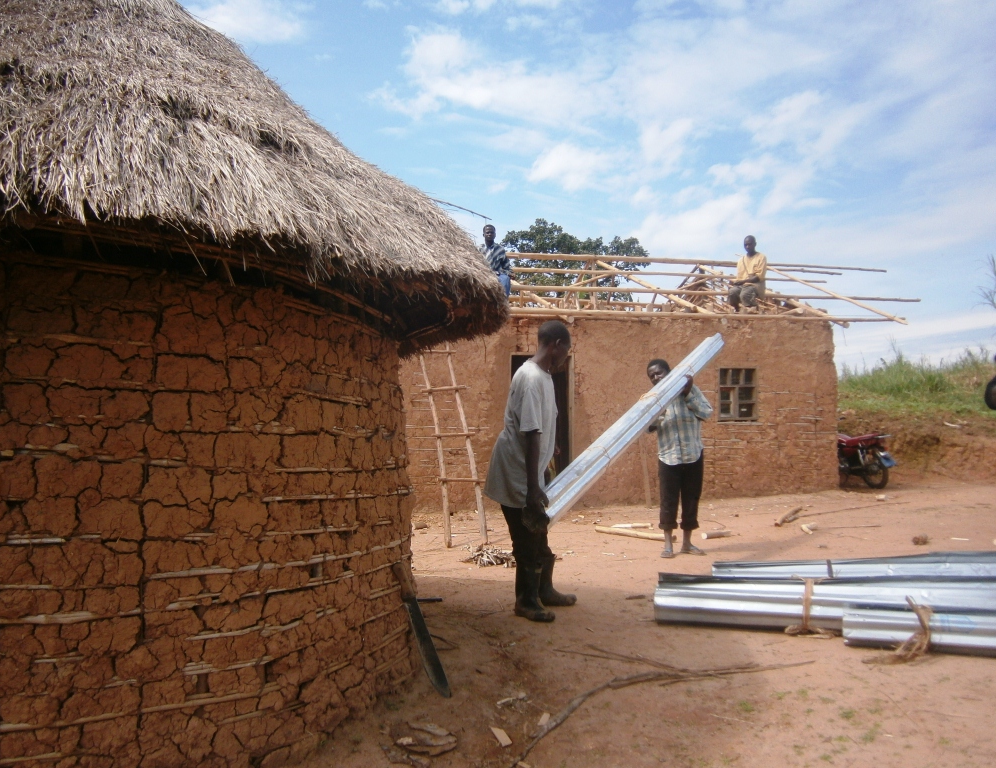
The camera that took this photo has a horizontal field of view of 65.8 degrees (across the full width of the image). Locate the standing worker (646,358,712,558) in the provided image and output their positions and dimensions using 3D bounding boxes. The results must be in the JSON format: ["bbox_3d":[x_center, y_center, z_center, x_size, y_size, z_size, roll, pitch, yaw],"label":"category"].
[{"bbox_3d":[1.522,0.612,6.450,0.540,1.650,0.420,0,-4,10],"label":"standing worker"}]

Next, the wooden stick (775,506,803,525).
[{"bbox_3d":[3.289,1.490,8.675,0.110,0.090,1.160,-2,-1,33],"label":"wooden stick"}]

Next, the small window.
[{"bbox_3d":[3.399,0.149,10.900,0.580,0.740,0.100,1,-4,-11],"label":"small window"}]

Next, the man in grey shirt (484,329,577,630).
[{"bbox_3d":[0.186,0.492,4.400,0.520,1.660,0.500,1,-4,-5],"label":"man in grey shirt"}]

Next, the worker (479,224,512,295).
[{"bbox_3d":[-0.067,-1.568,10.350,0.500,1.140,0.600,1,-4,-5],"label":"worker"}]

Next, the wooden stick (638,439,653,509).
[{"bbox_3d":[1.993,1.144,10.400,0.070,1.040,0.050,-2,-11,-11],"label":"wooden stick"}]

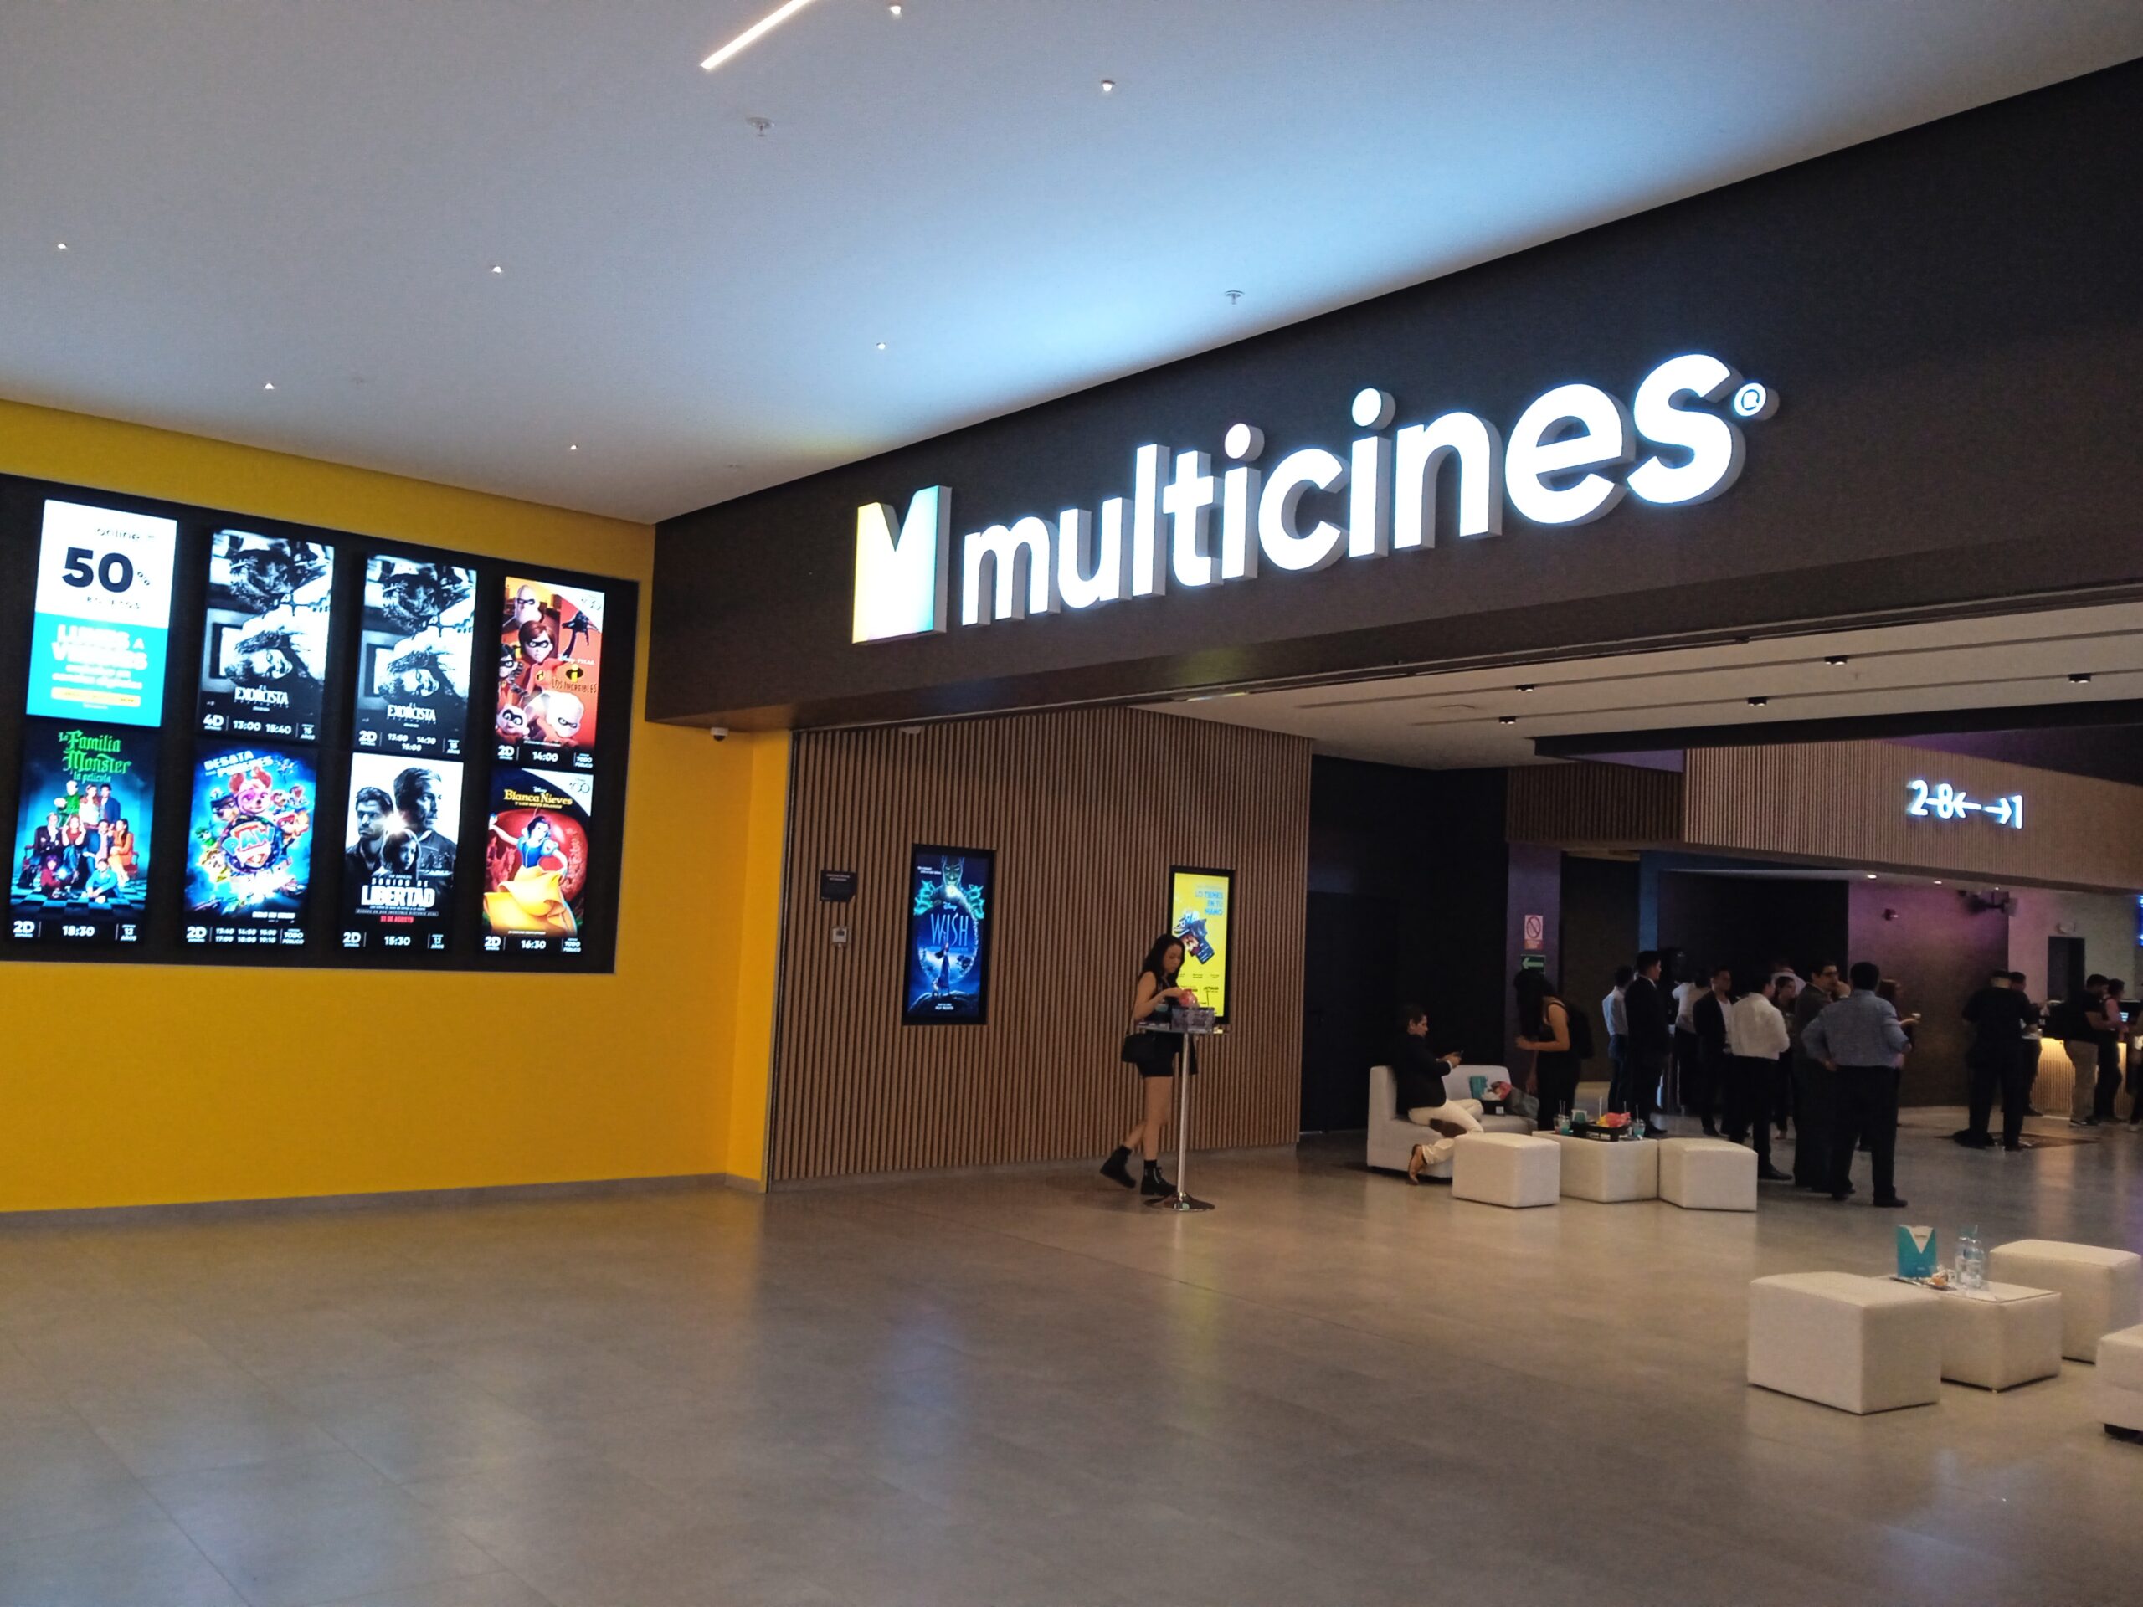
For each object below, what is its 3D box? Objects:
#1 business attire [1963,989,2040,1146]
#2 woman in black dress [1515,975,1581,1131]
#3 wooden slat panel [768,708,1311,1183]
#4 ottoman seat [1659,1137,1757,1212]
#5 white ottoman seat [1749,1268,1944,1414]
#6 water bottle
[{"bbox_3d":[9.015,2.527,16.832,0.660,1.580,0.380,1,-4,28],"label":"business attire"},{"bbox_3d":[3.871,2.114,13.962,0.500,1.540,0.460,2,-4,12],"label":"woman in black dress"},{"bbox_3d":[0.025,0.900,12.249,4.780,3.200,0.080,6,-5,-40],"label":"wooden slat panel"},{"bbox_3d":[4.413,2.571,12.011,0.480,0.420,0.480,3,-4,-3],"label":"ottoman seat"},{"bbox_3d":[3.069,2.130,6.885,0.500,0.425,0.500,5,-5,-32],"label":"white ottoman seat"},{"bbox_3d":[3.830,1.932,7.367,0.110,0.260,0.110,1,-4,28],"label":"water bottle"}]

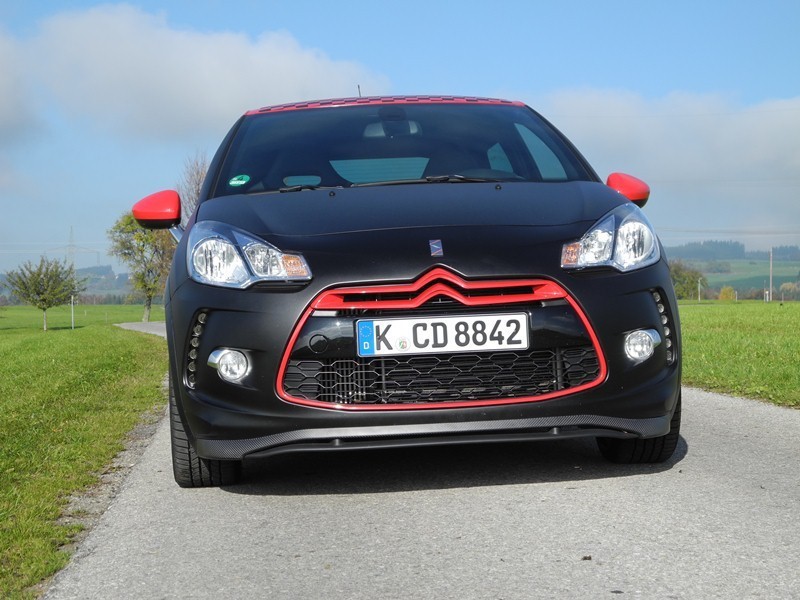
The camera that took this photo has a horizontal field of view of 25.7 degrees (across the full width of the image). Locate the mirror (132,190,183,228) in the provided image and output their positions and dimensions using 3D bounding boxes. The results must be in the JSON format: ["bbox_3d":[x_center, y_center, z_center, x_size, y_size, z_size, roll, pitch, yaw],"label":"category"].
[{"bbox_3d":[-0.924,-0.346,6.720,0.190,0.145,0.150,-2,-1,-5],"label":"mirror"}]

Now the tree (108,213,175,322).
[{"bbox_3d":[-10.825,-1.484,75.000,3.245,4.847,3.245,-1,0,0],"label":"tree"}]

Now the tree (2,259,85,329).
[{"bbox_3d":[-10.120,-0.185,50.000,2.391,2.107,2.391,-1,0,0],"label":"tree"}]

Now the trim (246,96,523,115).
[{"bbox_3d":[-0.056,-0.790,7.027,1.130,0.067,0.330,-2,-1,-5],"label":"trim"}]

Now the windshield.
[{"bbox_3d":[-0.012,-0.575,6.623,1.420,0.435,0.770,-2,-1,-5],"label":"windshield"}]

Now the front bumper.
[{"bbox_3d":[0.114,0.169,5.556,1.710,0.590,0.600,-2,-1,-5],"label":"front bumper"}]

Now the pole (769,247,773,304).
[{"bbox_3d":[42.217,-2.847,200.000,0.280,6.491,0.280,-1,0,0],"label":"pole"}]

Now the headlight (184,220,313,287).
[{"bbox_3d":[-0.498,-0.146,5.642,0.405,0.250,0.540,-2,-1,-5],"label":"headlight"}]

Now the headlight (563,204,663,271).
[{"bbox_3d":[0.672,-0.197,5.744,0.405,0.250,0.540,-2,-1,-5],"label":"headlight"}]

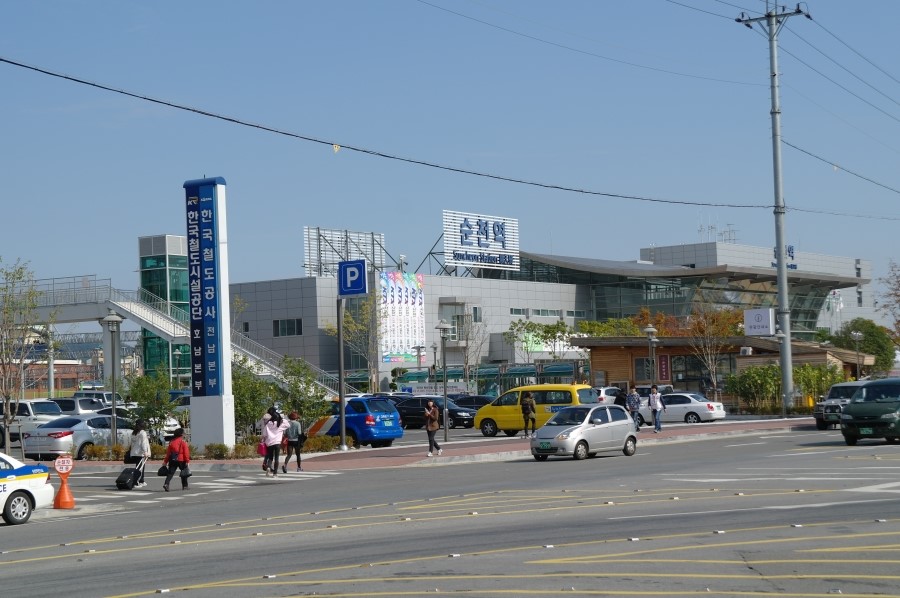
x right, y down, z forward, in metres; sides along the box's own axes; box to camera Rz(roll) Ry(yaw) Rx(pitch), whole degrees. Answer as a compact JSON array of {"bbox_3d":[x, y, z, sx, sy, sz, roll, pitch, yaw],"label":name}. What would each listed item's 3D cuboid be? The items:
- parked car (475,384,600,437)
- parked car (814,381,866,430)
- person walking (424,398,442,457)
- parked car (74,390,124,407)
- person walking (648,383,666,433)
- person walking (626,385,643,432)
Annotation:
[{"bbox_3d":[3.170,4.180,64.700,4.850,1.940,1.820,-4,-4,34],"label":"parked car"},{"bbox_3d":[15.969,4.161,67.831,1.760,1.850,4.350,-5,-4,37],"label":"parked car"},{"bbox_3d":[-0.461,3.735,49.700,0.460,1.630,0.460,-4,-4,37],"label":"person walking"},{"bbox_3d":[-21.054,6.520,105.000,4.500,1.830,1.750,-5,-4,38],"label":"parked car"},{"bbox_3d":[7.747,4.129,64.654,0.600,1.760,0.420,-3,-3,20],"label":"person walking"},{"bbox_3d":[6.941,4.131,65.000,0.500,1.750,0.400,-3,-3,12],"label":"person walking"}]

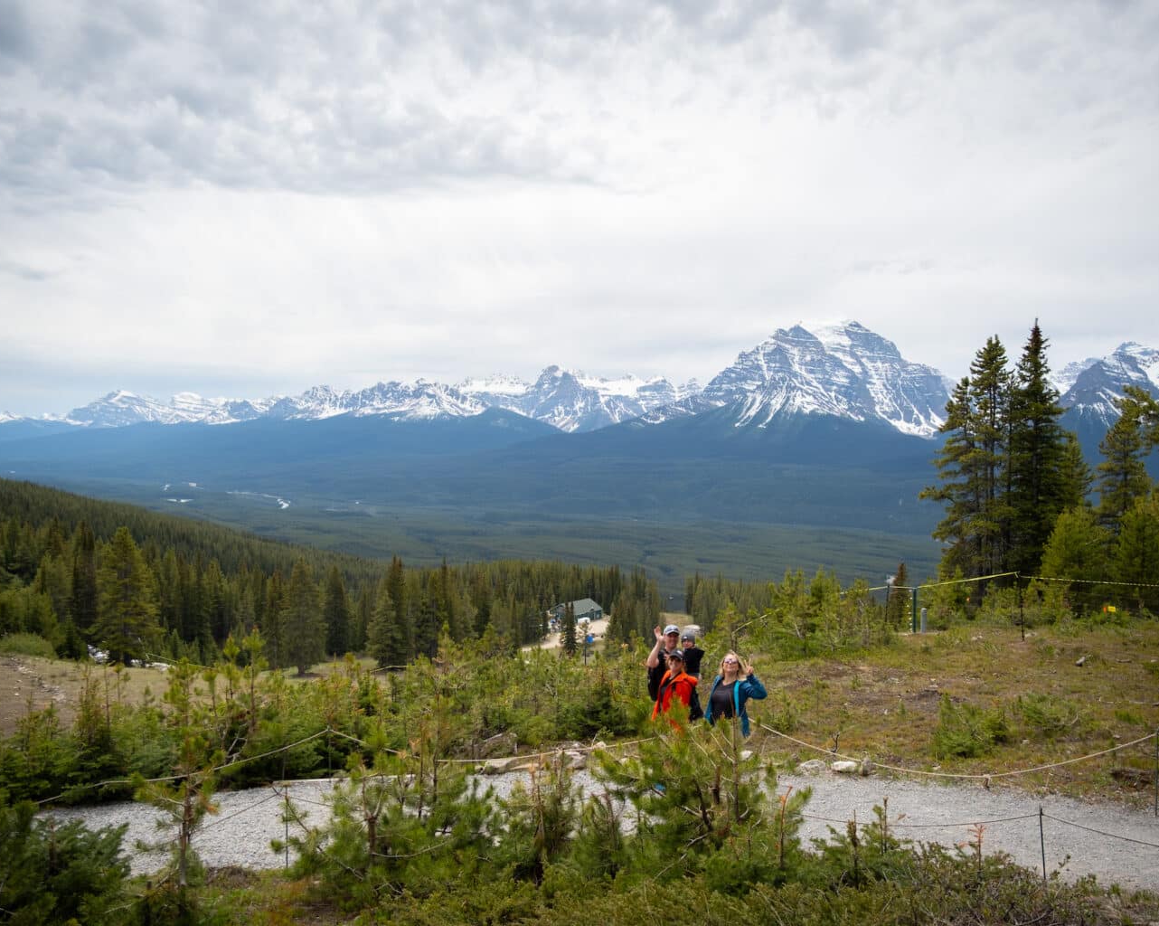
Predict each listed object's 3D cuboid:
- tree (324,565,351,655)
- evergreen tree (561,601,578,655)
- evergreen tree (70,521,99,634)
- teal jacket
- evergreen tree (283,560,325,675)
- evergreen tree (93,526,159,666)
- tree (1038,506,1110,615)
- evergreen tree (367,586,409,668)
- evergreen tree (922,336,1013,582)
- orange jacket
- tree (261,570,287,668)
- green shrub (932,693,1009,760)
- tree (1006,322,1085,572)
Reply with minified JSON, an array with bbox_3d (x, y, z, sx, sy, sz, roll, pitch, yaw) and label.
[{"bbox_3d":[-21.952,13.493,84.000,2.460,8.270,2.460,0,2,0],"label":"tree"},{"bbox_3d":[-1.582,26.908,150.000,2.640,9.500,2.640,0,2,0],"label":"evergreen tree"},{"bbox_3d":[-41.729,10.014,78.000,2.380,10.330,2.380,0,2,0],"label":"evergreen tree"},{"bbox_3d":[1.715,2.655,10.200,0.660,0.680,0.380,0,2,14],"label":"teal jacket"},{"bbox_3d":[-20.796,11.572,70.000,3.280,8.860,3.280,0,2,0],"label":"evergreen tree"},{"bbox_3d":[-30.371,8.905,62.000,4.430,9.380,4.430,0,2,0],"label":"evergreen tree"},{"bbox_3d":[11.490,2.332,21.500,1.690,2.650,1.690,0,2,0],"label":"tree"},{"bbox_3d":[-15.306,13.101,74.000,3.300,6.590,3.300,0,2,0],"label":"evergreen tree"},{"bbox_3d":[10.893,0.259,26.000,2.560,7.650,2.560,0,2,0],"label":"evergreen tree"},{"bbox_3d":[1.052,2.595,10.200,0.500,0.680,0.360,1,2,25],"label":"orange jacket"},{"bbox_3d":[-25.072,12.876,76.000,2.140,8.290,2.140,0,2,0],"label":"tree"},{"bbox_3d":[4.647,3.121,11.000,0.950,0.720,0.910,0,2,0],"label":"green shrub"},{"bbox_3d":[11.550,-0.243,23.000,1.890,6.630,1.890,0,2,0],"label":"tree"}]

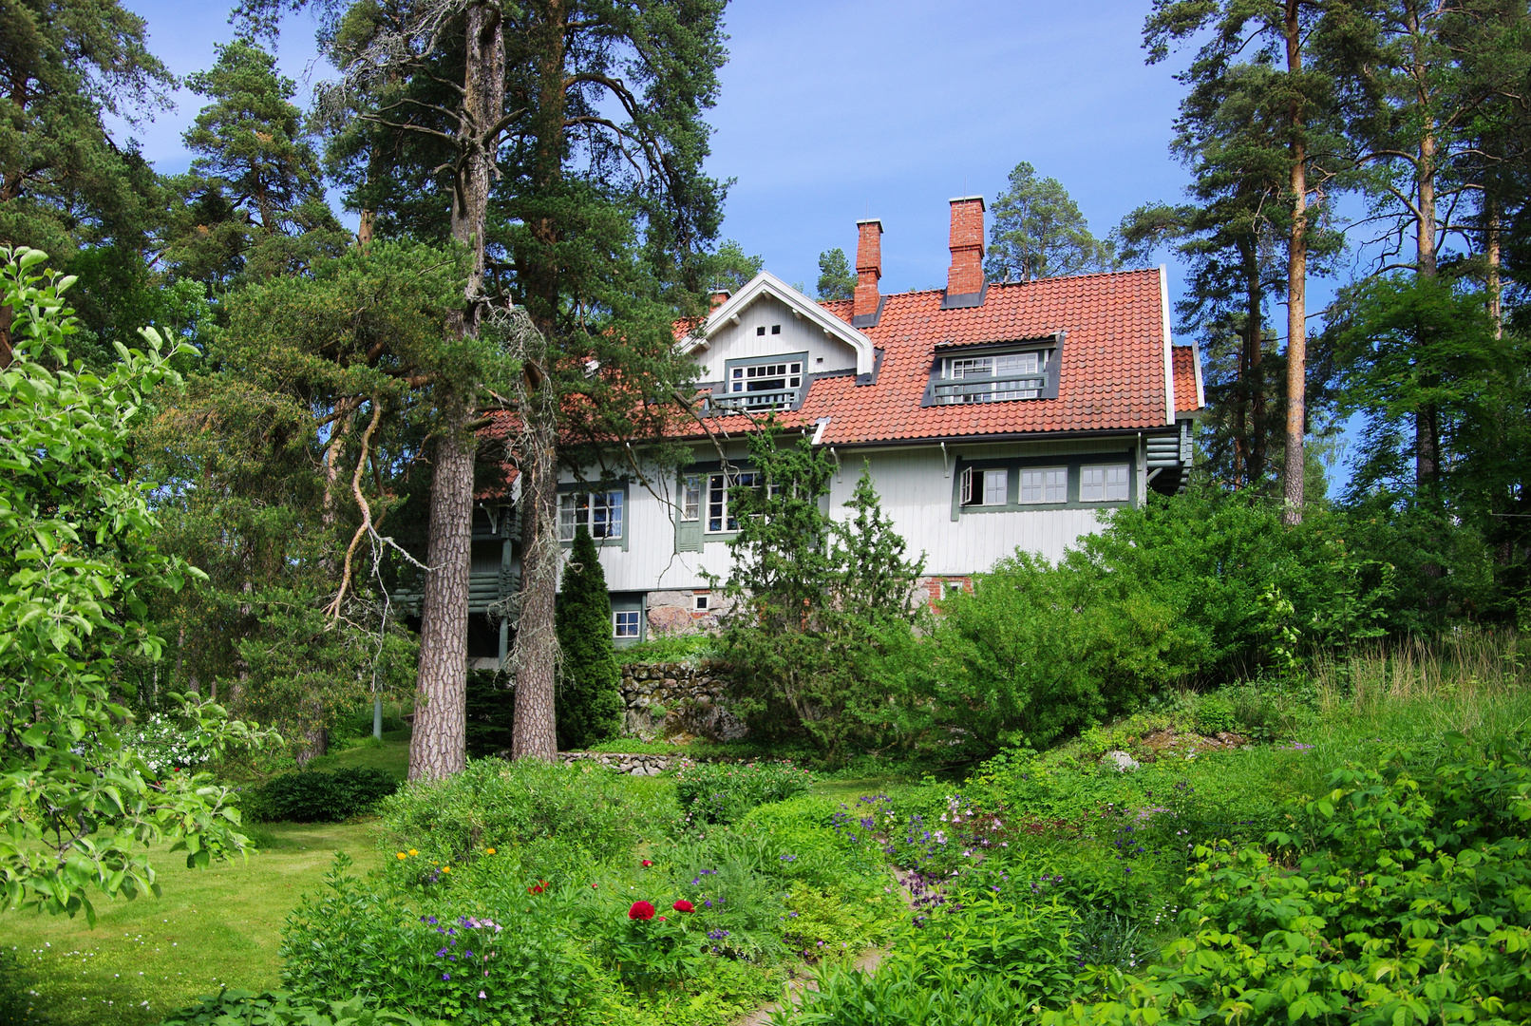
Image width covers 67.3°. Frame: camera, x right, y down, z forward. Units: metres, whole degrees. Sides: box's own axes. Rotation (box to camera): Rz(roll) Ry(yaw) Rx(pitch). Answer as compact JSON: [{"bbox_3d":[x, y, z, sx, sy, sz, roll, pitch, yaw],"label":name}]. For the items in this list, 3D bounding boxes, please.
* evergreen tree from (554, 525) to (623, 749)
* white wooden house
[{"bbox_3d":[-3.753,2.627,24.300,1.400,4.582,1.400,1,-8,0],"label":"evergreen tree"},{"bbox_3d":[2.015,-2.081,33.381,19.594,13.029,11.110,-2,-9,16],"label":"white wooden house"}]

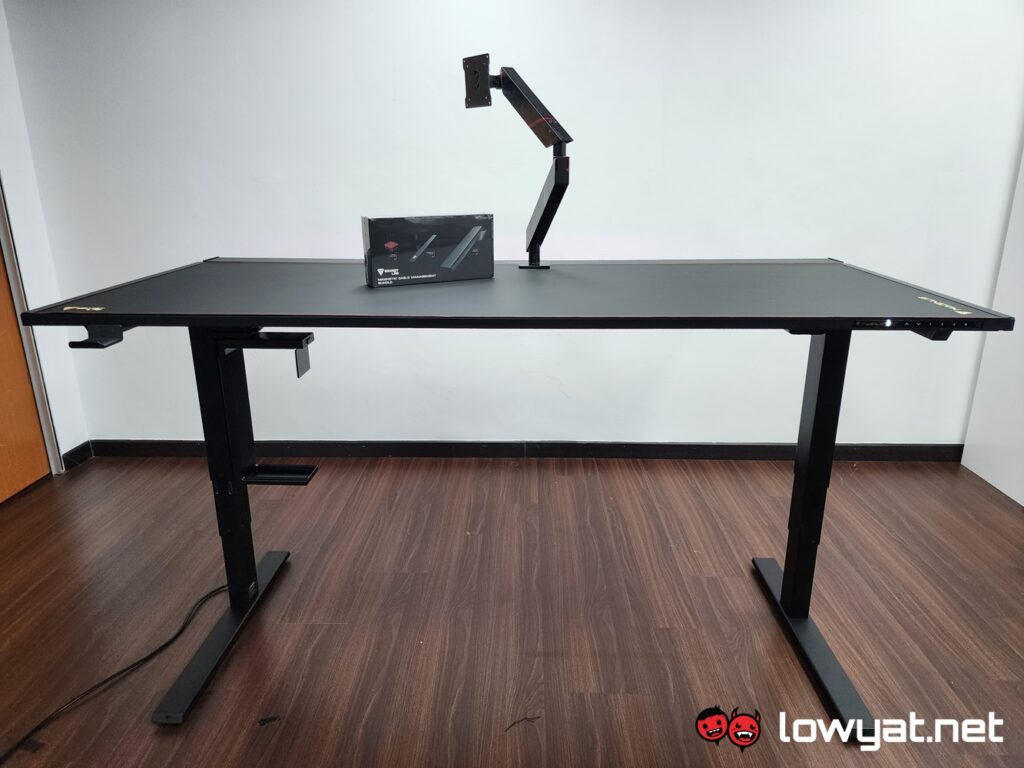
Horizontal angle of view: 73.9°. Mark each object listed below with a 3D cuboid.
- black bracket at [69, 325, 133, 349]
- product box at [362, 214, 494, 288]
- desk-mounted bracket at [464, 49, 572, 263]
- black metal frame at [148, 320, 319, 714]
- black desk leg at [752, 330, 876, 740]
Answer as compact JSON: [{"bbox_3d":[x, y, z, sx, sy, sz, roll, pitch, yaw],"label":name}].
[{"bbox_3d":[-0.802,-0.106,1.331,0.068,0.052,0.105,0,18,2],"label":"black bracket"},{"bbox_3d":[-0.186,-0.309,1.558,0.292,0.148,0.058,-9,20,-26],"label":"product box"},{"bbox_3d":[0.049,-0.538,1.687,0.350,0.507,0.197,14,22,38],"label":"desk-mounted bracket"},{"bbox_3d":[-0.677,0.237,1.778,0.287,0.951,0.700,0,18,2],"label":"black metal frame"},{"bbox_3d":[0.800,0.247,1.728,0.075,0.951,0.700,0,18,2],"label":"black desk leg"}]

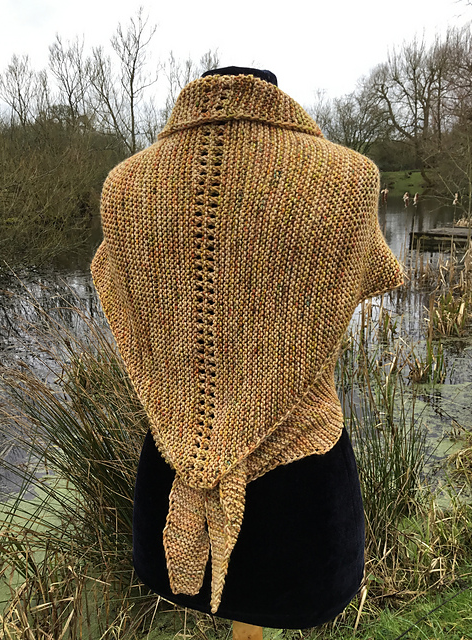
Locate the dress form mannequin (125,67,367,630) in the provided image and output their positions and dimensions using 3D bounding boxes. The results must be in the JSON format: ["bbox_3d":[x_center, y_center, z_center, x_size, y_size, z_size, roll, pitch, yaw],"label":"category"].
[{"bbox_3d":[0.017,0.042,0.833,0.370,0.760,0.260,2,11,15],"label":"dress form mannequin"}]

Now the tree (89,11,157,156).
[{"bbox_3d":[-4.915,-9.659,25.390,3.200,7.655,3.200,0,15,0],"label":"tree"}]

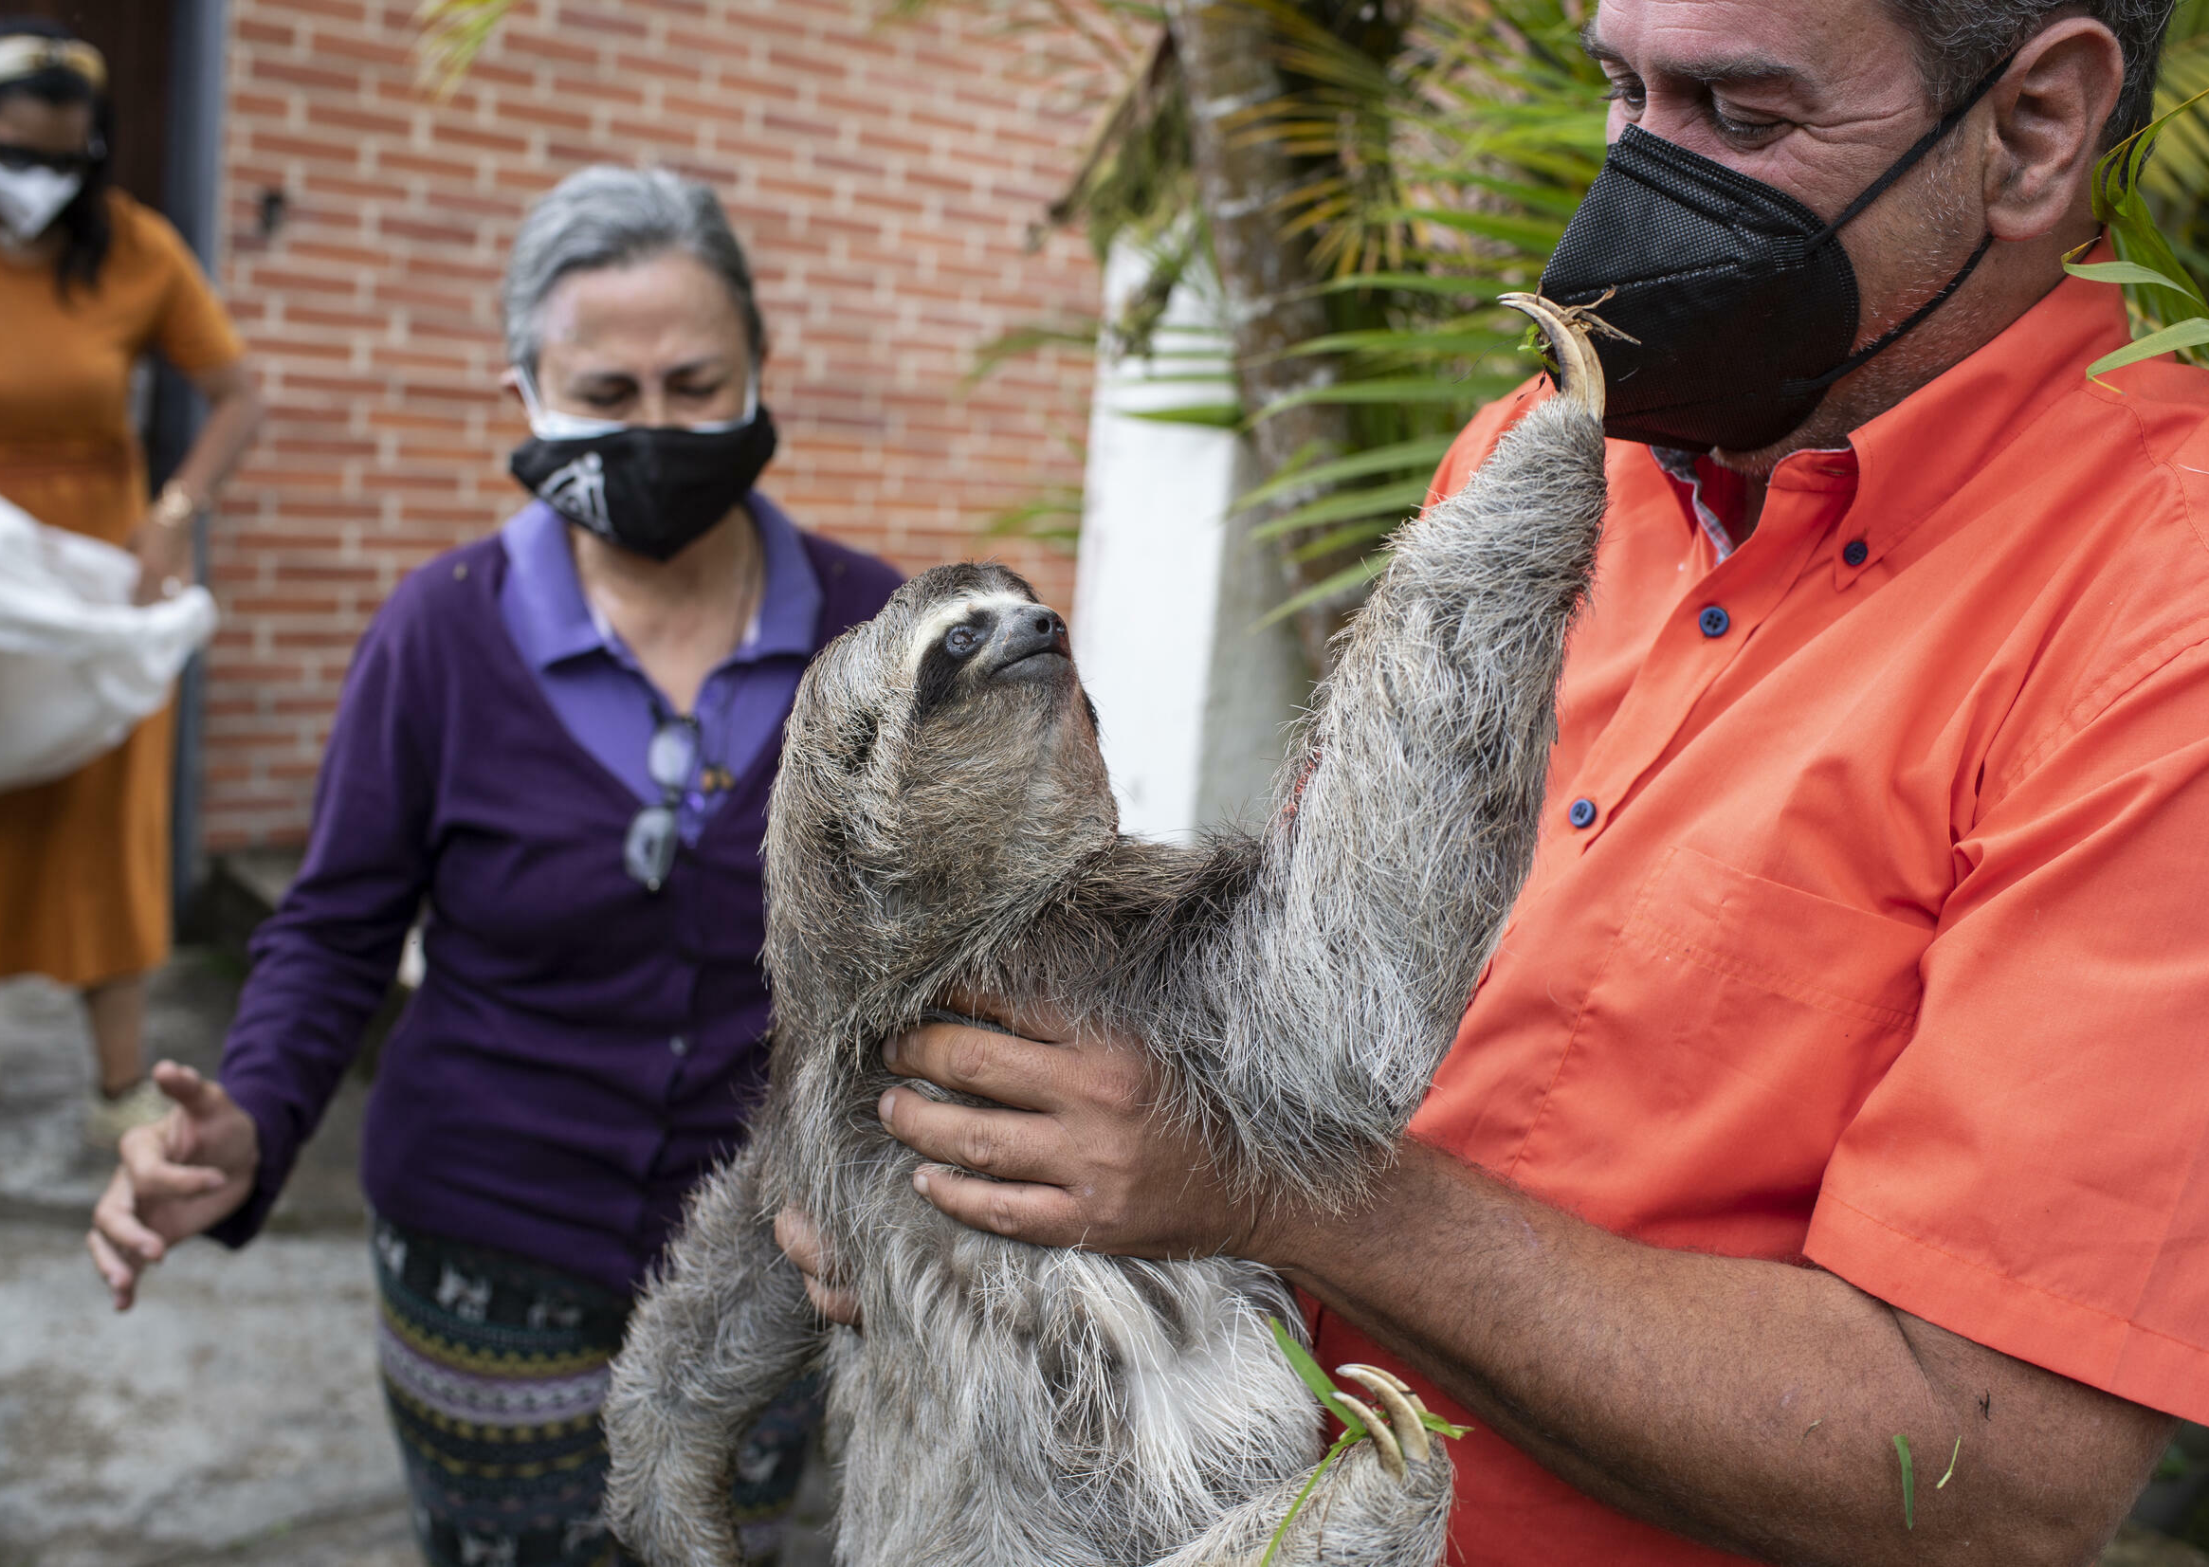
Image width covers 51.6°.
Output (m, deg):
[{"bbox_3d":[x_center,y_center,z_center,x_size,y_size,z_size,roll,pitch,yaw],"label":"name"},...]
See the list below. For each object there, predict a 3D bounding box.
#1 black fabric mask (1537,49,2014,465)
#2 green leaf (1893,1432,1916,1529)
[{"bbox_3d":[0.220,-0.198,0.824,0.148,0.137,0.146,-21,34,-19],"label":"black fabric mask"},{"bbox_3d":[0.246,0.215,0.701,0.005,0.036,0.004,-11,17,0],"label":"green leaf"}]

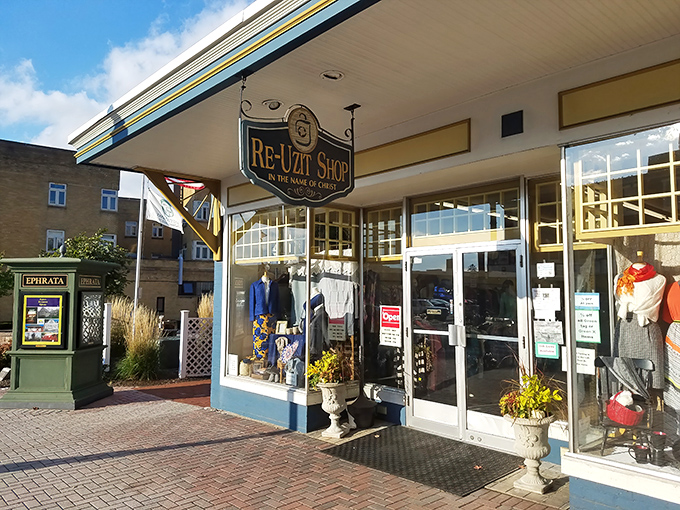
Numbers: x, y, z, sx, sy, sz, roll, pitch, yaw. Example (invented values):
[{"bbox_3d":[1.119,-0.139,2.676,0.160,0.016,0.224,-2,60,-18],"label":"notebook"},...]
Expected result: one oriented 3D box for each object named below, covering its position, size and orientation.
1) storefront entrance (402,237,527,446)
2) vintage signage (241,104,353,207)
[{"bbox_3d":[1.419,1.007,5.970,1.608,2.279,0.100,-4,-6,45],"label":"storefront entrance"},{"bbox_3d":[-0.322,-0.847,4.351,1.156,0.860,0.070,3,-5,-39],"label":"vintage signage"}]

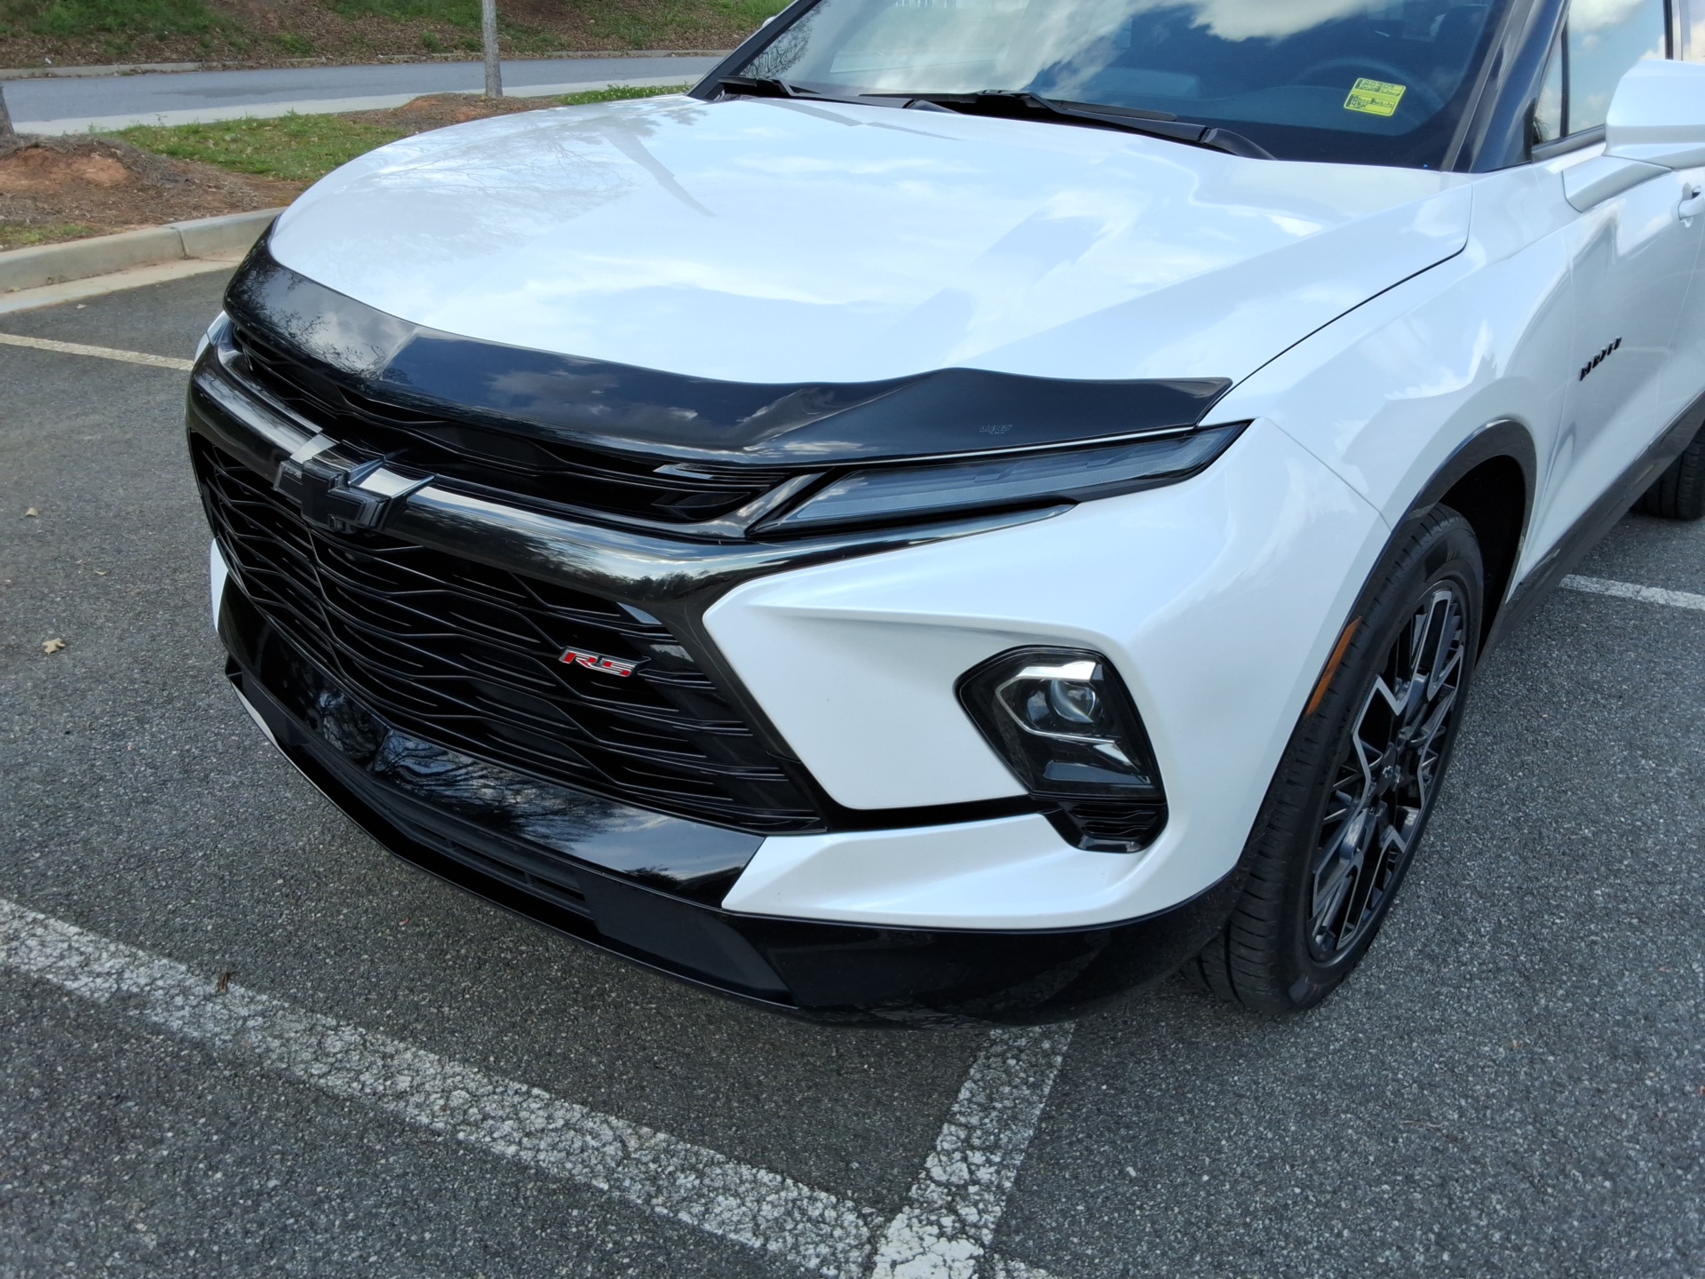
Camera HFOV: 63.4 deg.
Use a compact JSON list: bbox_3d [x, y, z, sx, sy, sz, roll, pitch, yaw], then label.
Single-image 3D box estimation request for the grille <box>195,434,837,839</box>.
[{"bbox_3d":[-0.527,-0.040,1.697,1.166,0.294,0.167,20,31,34],"label":"grille"}]

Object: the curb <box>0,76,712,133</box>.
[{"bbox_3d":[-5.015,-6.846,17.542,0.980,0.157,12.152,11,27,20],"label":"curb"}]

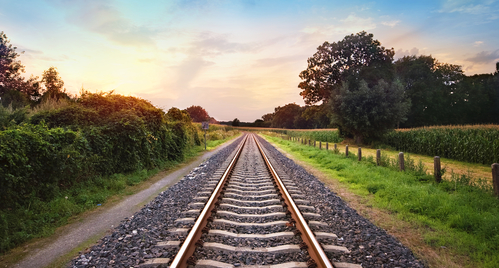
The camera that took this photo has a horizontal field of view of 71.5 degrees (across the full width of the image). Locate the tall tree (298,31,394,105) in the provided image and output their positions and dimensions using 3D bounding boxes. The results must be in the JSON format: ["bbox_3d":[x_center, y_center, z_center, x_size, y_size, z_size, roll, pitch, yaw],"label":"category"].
[{"bbox_3d":[17.545,-8.718,62.000,16.500,19.625,15.000,0,1,0],"label":"tall tree"}]

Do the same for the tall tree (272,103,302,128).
[{"bbox_3d":[14.265,-5.807,130.000,11.000,12.036,10.000,0,1,0],"label":"tall tree"}]

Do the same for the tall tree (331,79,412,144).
[{"bbox_3d":[16.490,-2.986,47.000,10.400,8.550,9.500,0,1,0],"label":"tall tree"}]

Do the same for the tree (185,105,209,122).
[{"bbox_3d":[-16.070,-4.129,105.000,8.000,9.329,7.800,0,1,0],"label":"tree"}]

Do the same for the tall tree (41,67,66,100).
[{"bbox_3d":[-15.848,-1.961,28.000,2.900,6.994,2.900,0,1,0],"label":"tall tree"}]

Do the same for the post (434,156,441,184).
[{"bbox_3d":[6.528,1.251,12.000,0.190,0.915,0.190,0,1,0],"label":"post"}]

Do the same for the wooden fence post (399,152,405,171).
[{"bbox_3d":[6.562,1.231,14.900,0.200,0.852,0.200,0,1,0],"label":"wooden fence post"}]

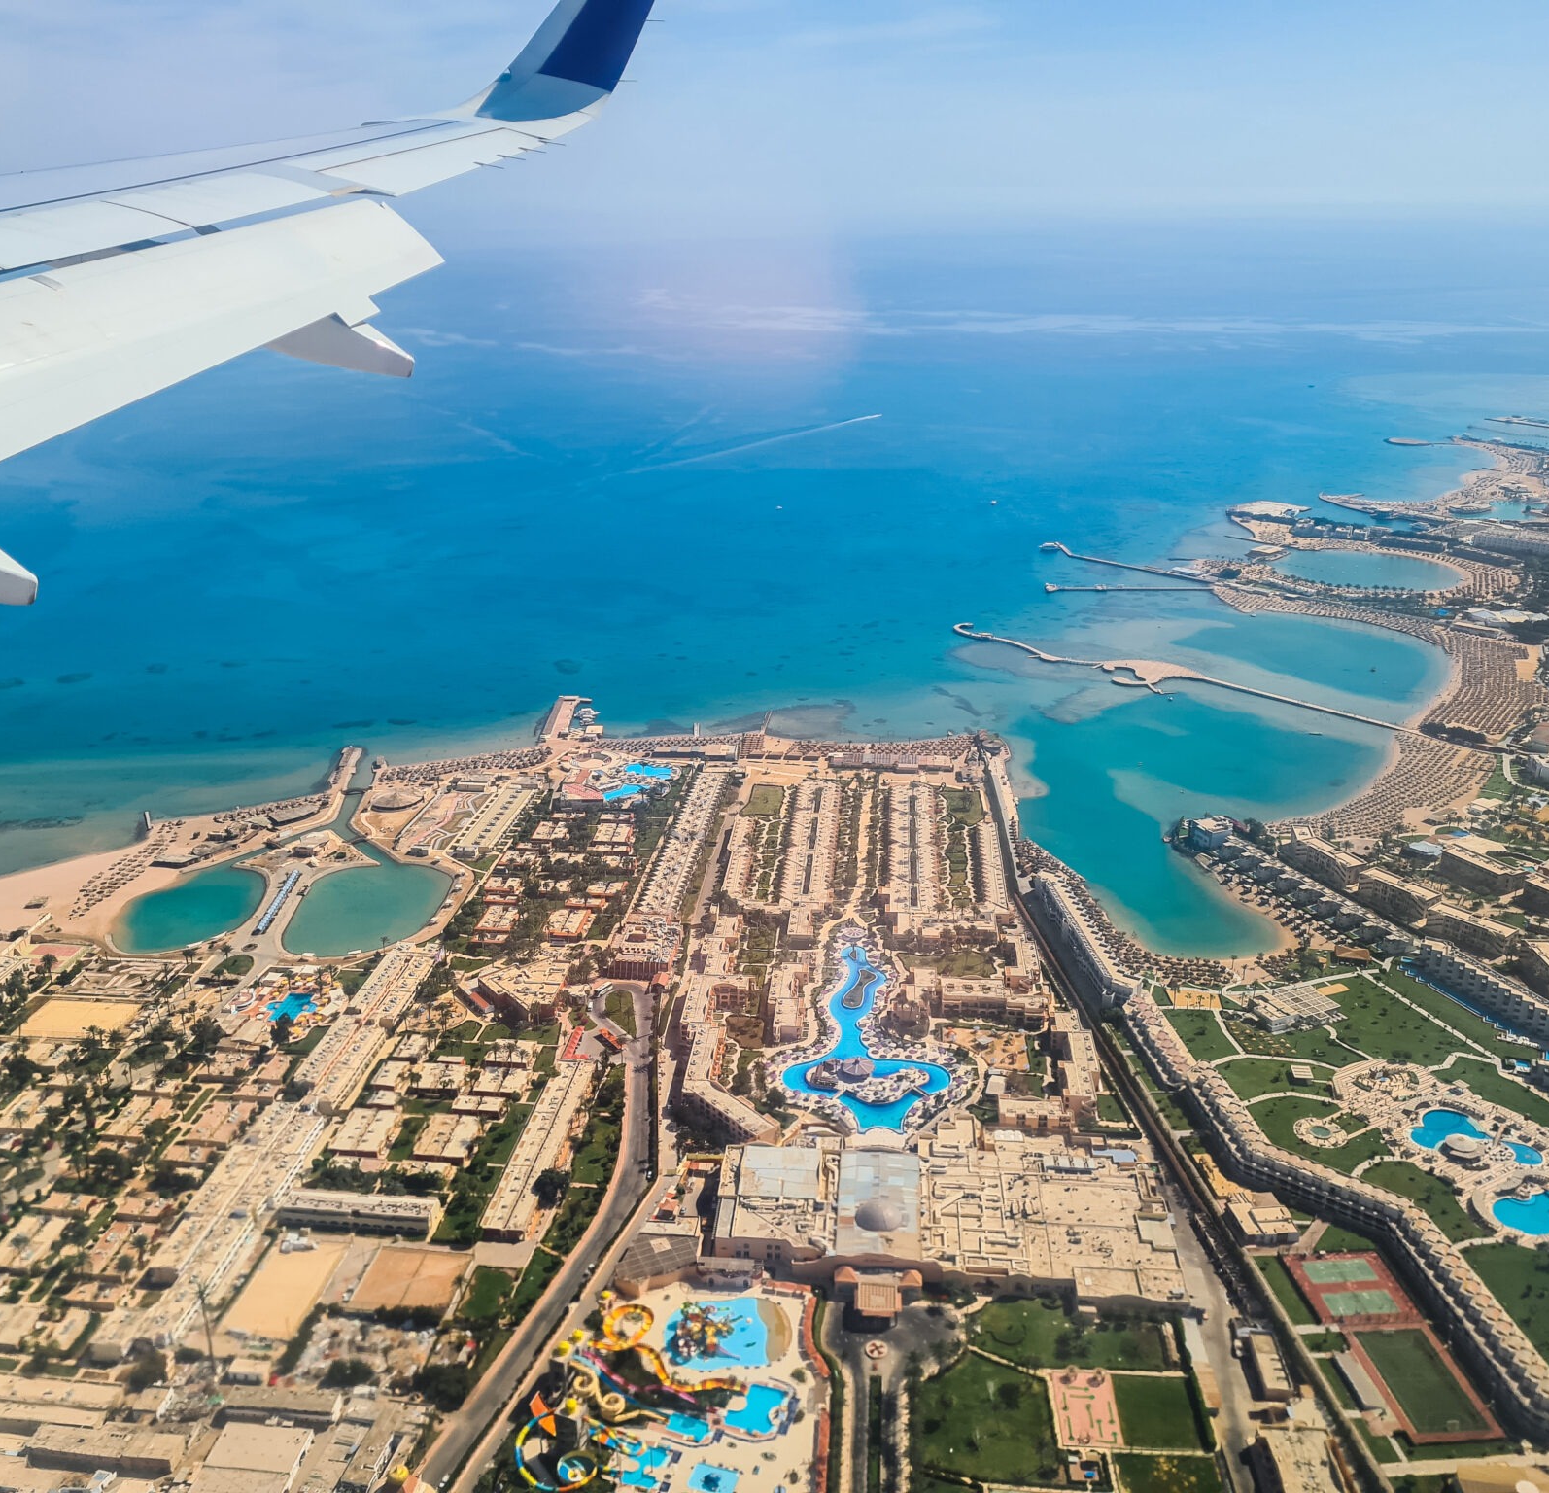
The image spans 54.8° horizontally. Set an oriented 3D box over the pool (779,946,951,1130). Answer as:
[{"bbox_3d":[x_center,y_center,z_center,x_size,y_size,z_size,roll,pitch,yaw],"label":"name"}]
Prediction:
[{"bbox_3d":[41.160,132.158,691.806,73.280,2.000,161.090,0,21,1],"label":"pool"}]

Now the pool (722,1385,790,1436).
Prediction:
[{"bbox_3d":[-5.244,212.589,478.646,16.910,1.500,19.350,7,22,18],"label":"pool"}]

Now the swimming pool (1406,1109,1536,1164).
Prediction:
[{"bbox_3d":[287.038,159.877,613.741,49.330,2.000,31.580,6,22,16],"label":"swimming pool"}]

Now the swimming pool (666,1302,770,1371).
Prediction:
[{"bbox_3d":[-19.843,200.963,509.326,35.130,1.200,33.090,-3,21,-7],"label":"swimming pool"}]

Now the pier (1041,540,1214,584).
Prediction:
[{"bbox_3d":[356.088,-187.707,1542.784,36.760,3.000,216.870,-14,25,-32],"label":"pier"}]

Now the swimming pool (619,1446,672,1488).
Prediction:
[{"bbox_3d":[-39.639,220.661,457.877,11.600,1.500,16.800,5,21,14],"label":"swimming pool"}]

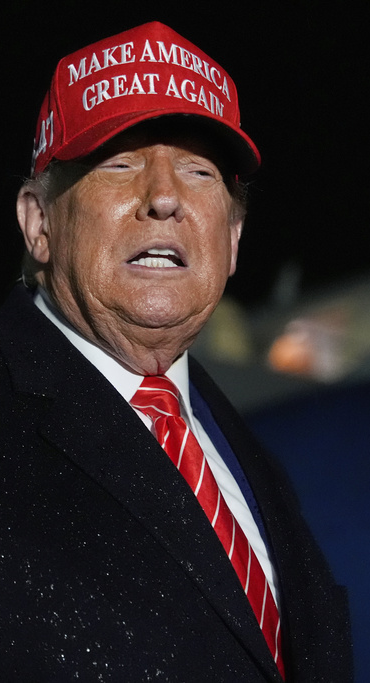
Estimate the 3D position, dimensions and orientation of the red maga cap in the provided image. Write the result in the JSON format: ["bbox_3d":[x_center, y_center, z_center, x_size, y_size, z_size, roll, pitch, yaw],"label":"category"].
[{"bbox_3d":[-0.031,-0.197,1.512,0.178,0.144,0.262,5,-12,-12],"label":"red maga cap"}]

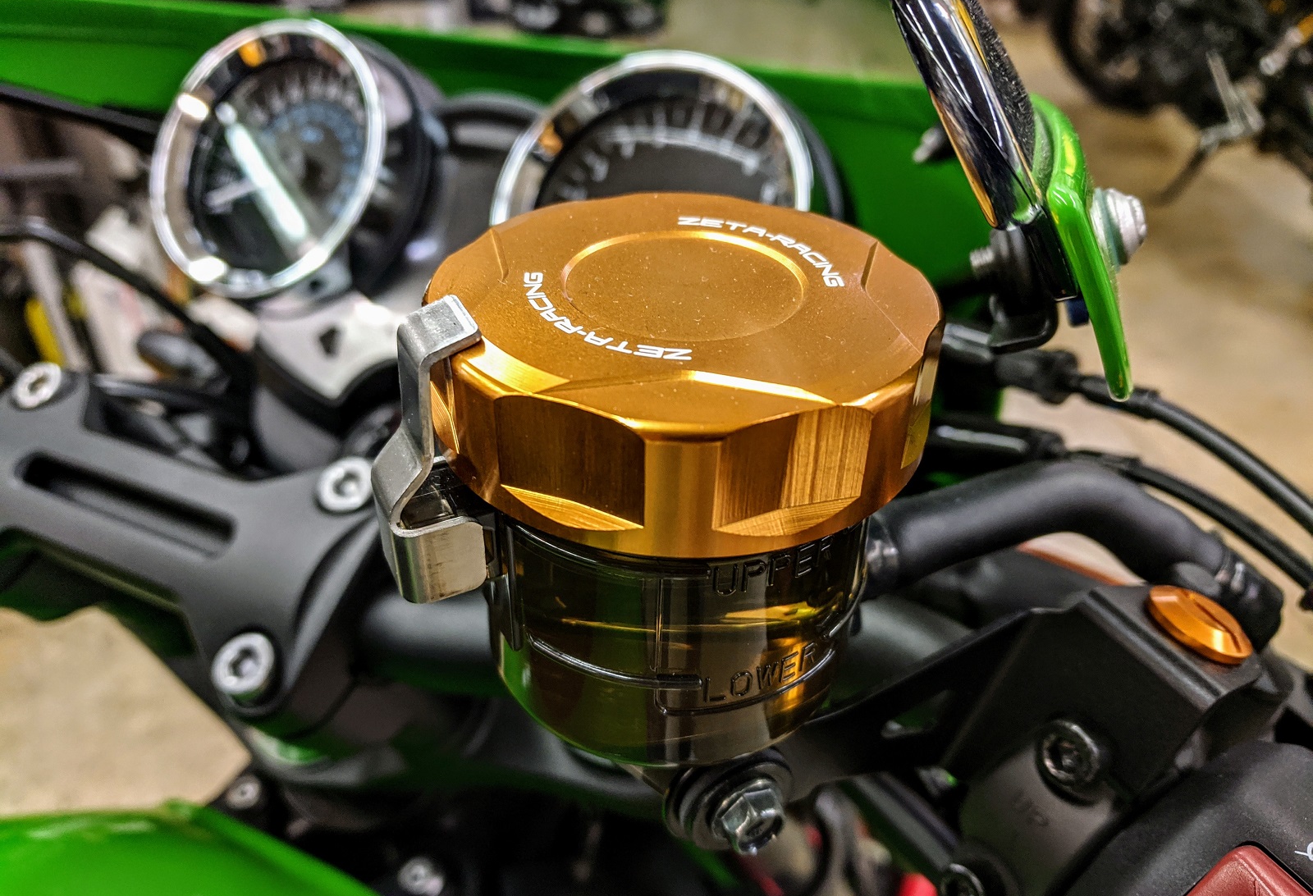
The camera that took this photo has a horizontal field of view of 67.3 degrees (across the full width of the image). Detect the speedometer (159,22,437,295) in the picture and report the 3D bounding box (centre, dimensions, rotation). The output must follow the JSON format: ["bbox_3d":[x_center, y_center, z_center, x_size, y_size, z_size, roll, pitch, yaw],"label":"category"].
[{"bbox_3d":[-0.124,-0.096,0.352,0.096,0.096,0.050,15,0,19],"label":"speedometer"}]

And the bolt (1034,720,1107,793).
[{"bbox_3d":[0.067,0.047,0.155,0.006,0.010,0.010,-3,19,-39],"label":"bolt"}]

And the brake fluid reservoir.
[{"bbox_3d":[-0.001,0.004,0.131,0.069,0.057,0.061,-17,39,-26],"label":"brake fluid reservoir"}]

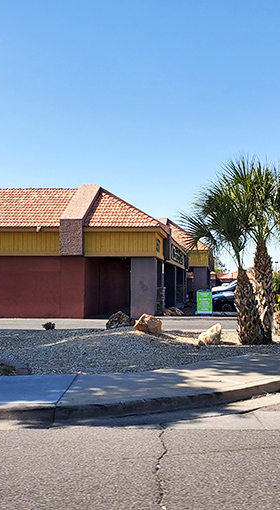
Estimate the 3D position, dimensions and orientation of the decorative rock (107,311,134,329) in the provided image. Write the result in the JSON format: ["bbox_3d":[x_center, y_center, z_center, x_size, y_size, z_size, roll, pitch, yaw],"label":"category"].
[{"bbox_3d":[-0.582,1.860,14.500,0.720,0.540,0.600,0,-3,0],"label":"decorative rock"}]

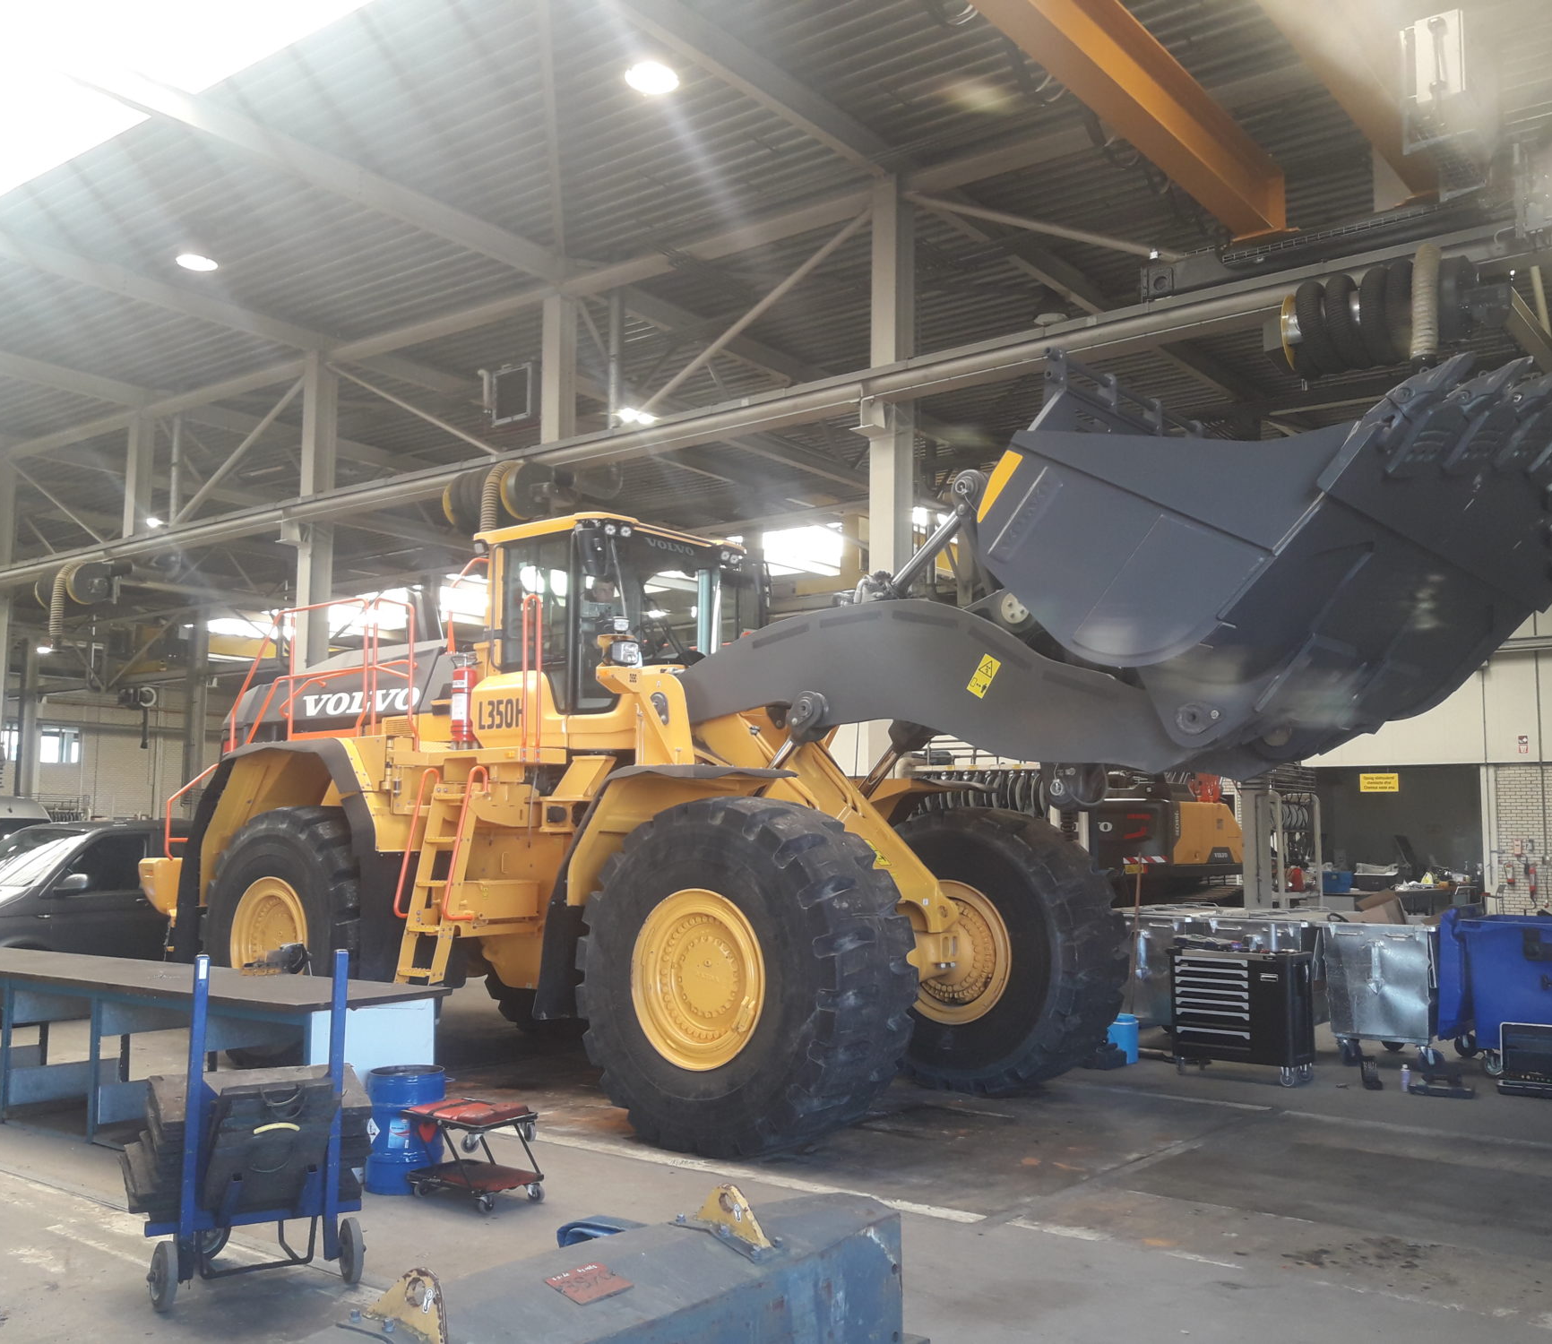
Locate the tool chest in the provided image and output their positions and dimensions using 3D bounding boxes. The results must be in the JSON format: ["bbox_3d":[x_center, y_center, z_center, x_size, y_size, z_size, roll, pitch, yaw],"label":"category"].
[{"bbox_3d":[3.423,2.491,10.610,0.870,0.920,0.550,-4,-8,38],"label":"tool chest"}]

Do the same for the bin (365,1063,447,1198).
[{"bbox_3d":[-1.870,2.287,7.307,0.385,0.590,0.385,0,-6,0],"label":"bin"}]

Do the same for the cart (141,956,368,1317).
[{"bbox_3d":[-2.104,1.773,5.868,0.820,1.310,0.850,3,-7,-28],"label":"cart"}]

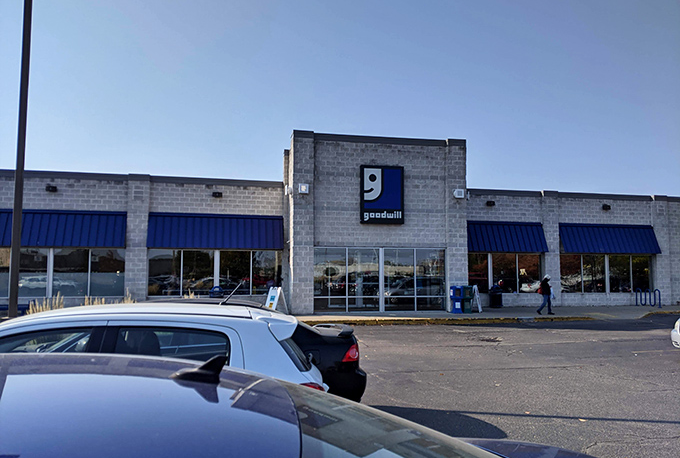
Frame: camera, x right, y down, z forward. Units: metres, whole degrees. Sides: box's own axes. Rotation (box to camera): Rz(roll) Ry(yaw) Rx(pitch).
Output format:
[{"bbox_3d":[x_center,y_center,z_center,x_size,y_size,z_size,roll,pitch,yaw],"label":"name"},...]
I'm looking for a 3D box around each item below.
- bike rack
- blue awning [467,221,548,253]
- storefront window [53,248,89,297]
[{"bbox_3d":[15.195,3.377,26.209,0.120,0.910,1.550,1,-5,-13],"label":"bike rack"},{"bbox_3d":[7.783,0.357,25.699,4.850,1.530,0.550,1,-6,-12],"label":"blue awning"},{"bbox_3d":[-11.031,1.780,21.739,1.338,1.961,0.130,1,-5,-13],"label":"storefront window"}]

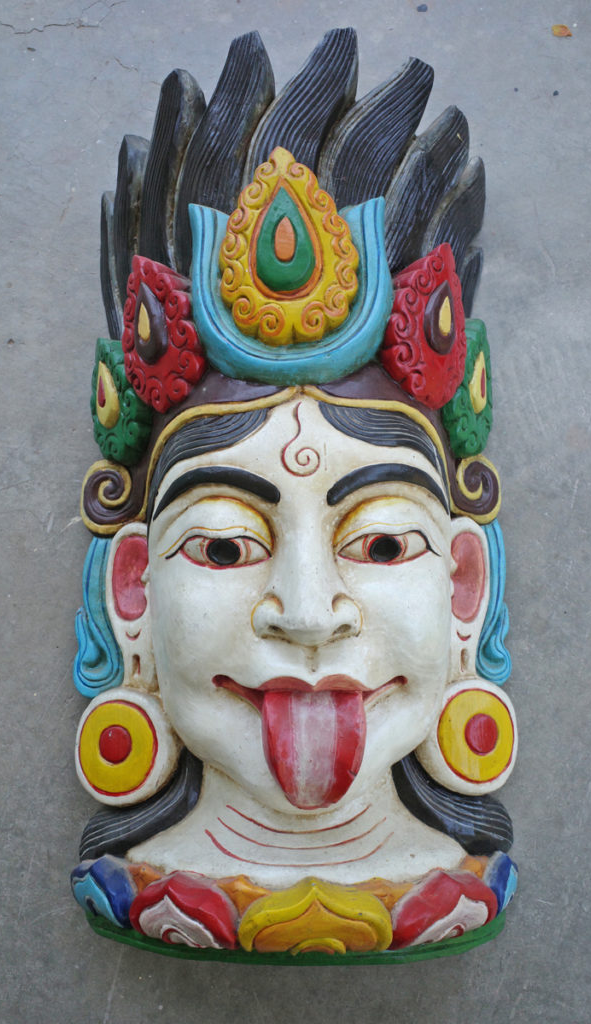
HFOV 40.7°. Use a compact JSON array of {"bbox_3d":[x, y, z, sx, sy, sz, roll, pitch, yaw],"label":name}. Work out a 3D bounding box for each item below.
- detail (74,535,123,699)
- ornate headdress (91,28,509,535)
[{"bbox_3d":[-0.201,0.107,0.819,0.052,0.054,0.161,-2,78,0],"label":"detail"},{"bbox_3d":[-0.013,-0.270,0.844,0.437,0.171,0.572,-2,78,0],"label":"ornate headdress"}]

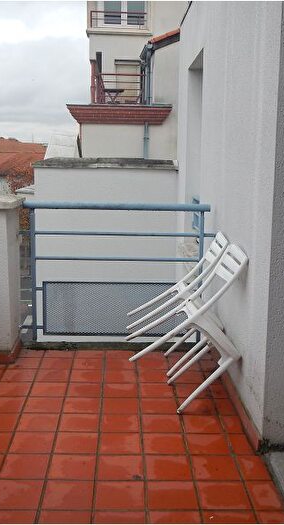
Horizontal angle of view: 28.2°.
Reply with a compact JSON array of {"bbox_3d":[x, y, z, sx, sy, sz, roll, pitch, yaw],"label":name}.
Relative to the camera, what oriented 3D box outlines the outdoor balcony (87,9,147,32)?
[{"bbox_3d":[-0.767,-7.838,18.496,2.100,0.800,0.450,1,11,-2],"label":"outdoor balcony"}]

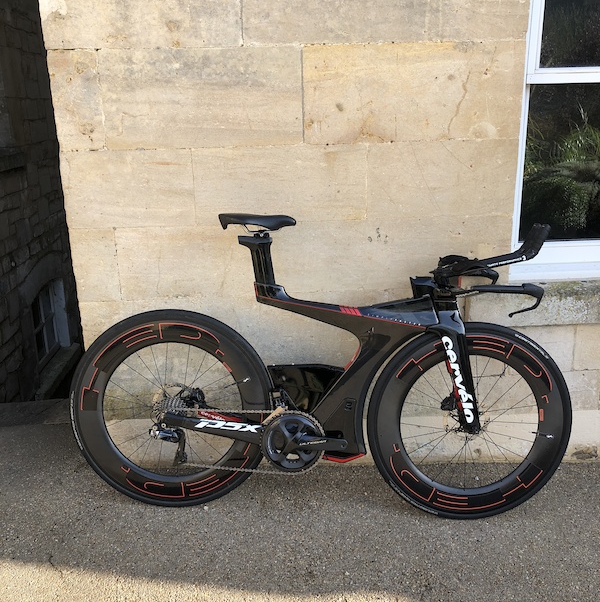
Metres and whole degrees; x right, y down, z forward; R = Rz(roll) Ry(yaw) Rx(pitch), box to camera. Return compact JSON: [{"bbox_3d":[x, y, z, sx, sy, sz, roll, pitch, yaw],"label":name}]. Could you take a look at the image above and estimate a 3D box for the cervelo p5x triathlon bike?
[{"bbox_3d":[0.076,0.219,2.092,1.642,0.994,0.440,2,8,0],"label":"cervelo p5x triathlon bike"}]

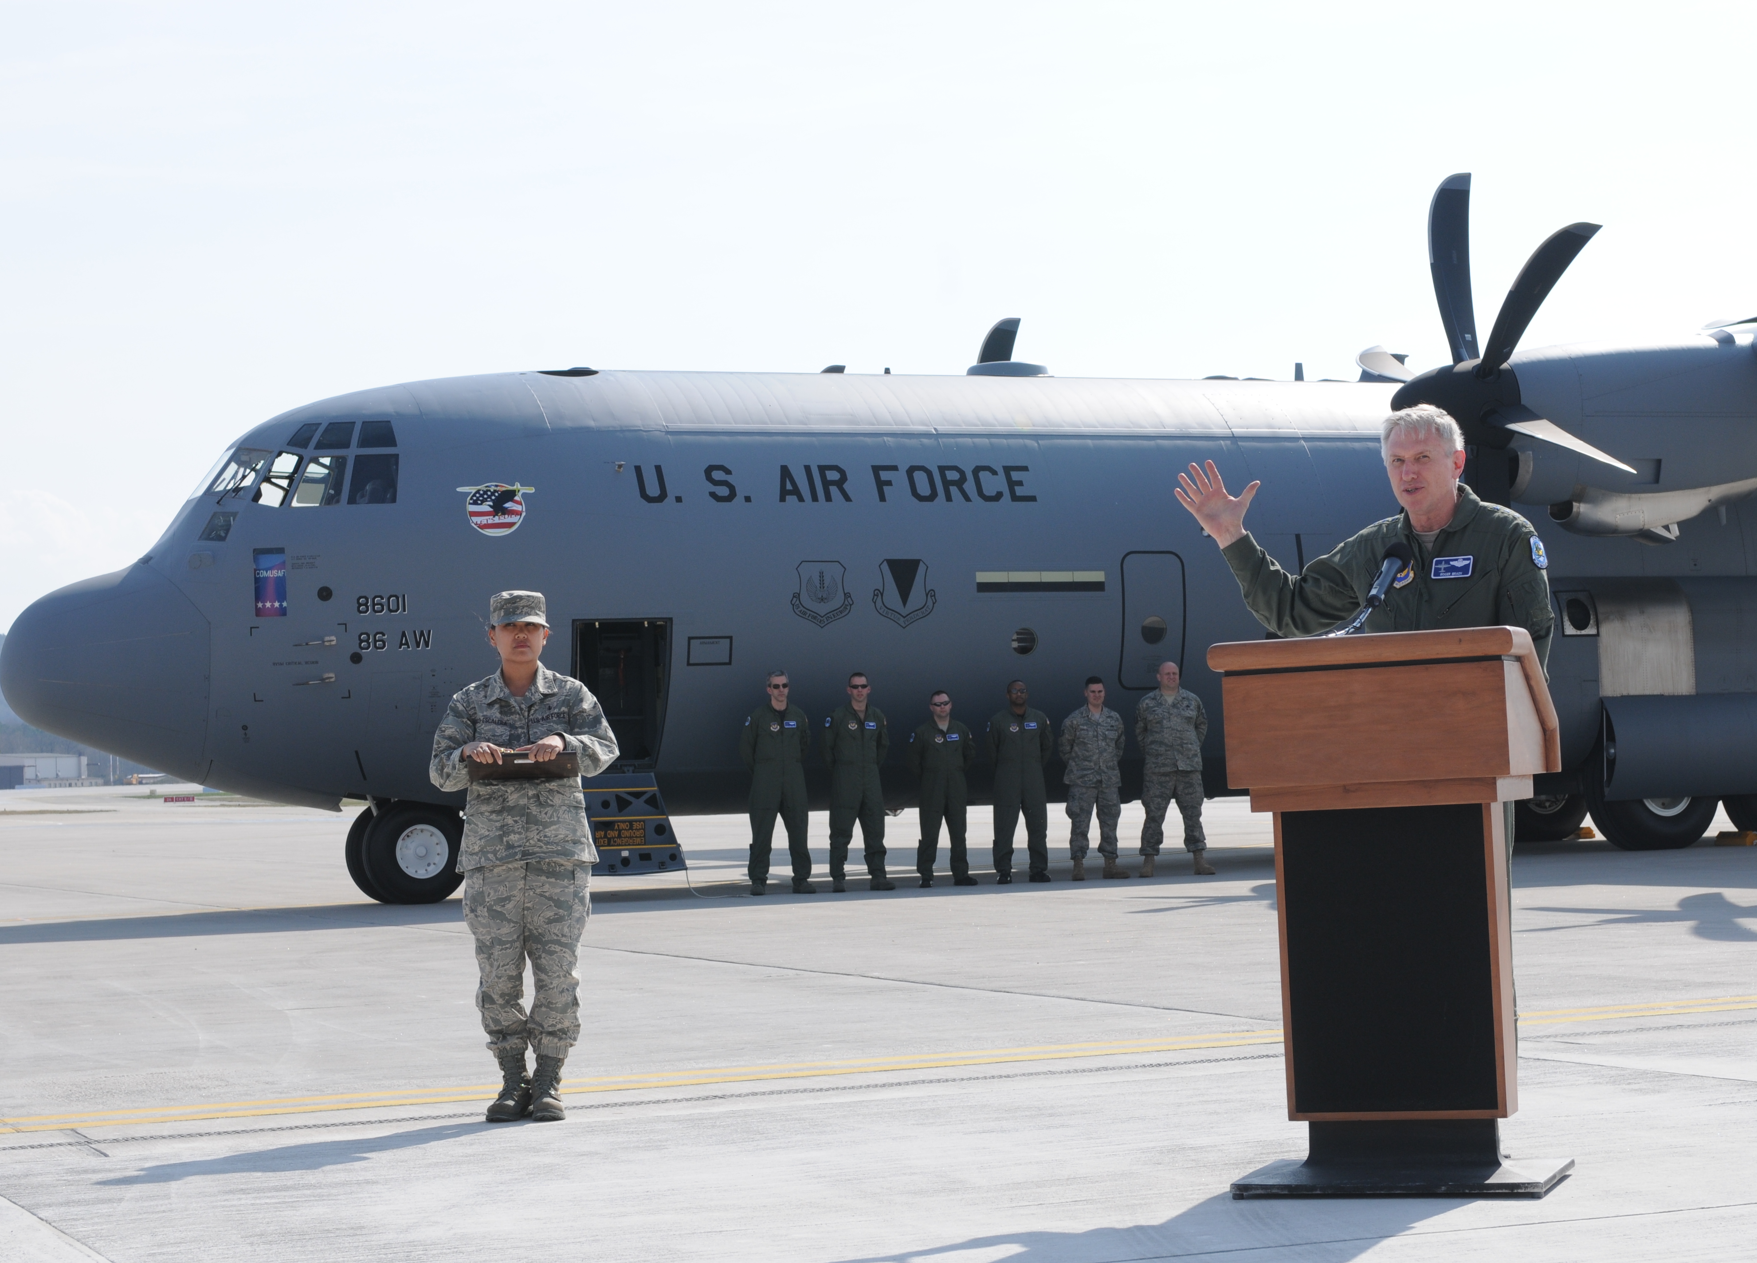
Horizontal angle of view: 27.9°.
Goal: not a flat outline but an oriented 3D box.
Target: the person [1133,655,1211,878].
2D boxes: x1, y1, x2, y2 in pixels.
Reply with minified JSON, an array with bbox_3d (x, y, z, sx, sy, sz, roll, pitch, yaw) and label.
[{"bbox_3d":[2.591,1.211,31.139,0.620,1.900,0.380,-1,-2,-23],"label":"person"}]

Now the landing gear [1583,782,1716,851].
[{"bbox_3d":[7.363,1.420,33.557,1.400,1.340,0.500,-1,-2,-23],"label":"landing gear"}]

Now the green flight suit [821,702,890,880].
[{"bbox_3d":[-0.197,1.371,30.196,0.570,1.530,0.340,-1,-2,-23],"label":"green flight suit"}]

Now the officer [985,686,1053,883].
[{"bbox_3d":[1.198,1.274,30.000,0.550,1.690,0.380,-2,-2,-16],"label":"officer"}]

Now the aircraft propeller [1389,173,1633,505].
[{"bbox_3d":[4.793,-1.908,29.636,1.100,4.100,4.000,-1,-2,-23],"label":"aircraft propeller"}]

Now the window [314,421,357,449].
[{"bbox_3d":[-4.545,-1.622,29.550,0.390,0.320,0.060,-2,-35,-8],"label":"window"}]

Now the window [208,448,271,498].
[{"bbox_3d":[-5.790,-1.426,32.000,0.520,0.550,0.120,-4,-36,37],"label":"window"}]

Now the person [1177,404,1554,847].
[{"bbox_3d":[1.206,0.354,8.550,0.880,1.800,0.520,-3,-2,19],"label":"person"}]

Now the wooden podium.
[{"bbox_3d":[1.202,0.643,8.188,0.715,1.260,0.550,-3,-2,20],"label":"wooden podium"}]

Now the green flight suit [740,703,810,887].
[{"bbox_3d":[-0.882,1.366,29.965,0.570,1.540,0.340,-1,-2,-23],"label":"green flight suit"}]

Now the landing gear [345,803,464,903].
[{"bbox_3d":[-4.117,1.879,31.092,1.020,1.020,0.900,-1,-2,-23],"label":"landing gear"}]

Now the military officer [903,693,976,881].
[{"bbox_3d":[0.537,1.344,30.445,0.560,1.700,0.370,-1,-2,-23],"label":"military officer"}]

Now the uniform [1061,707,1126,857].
[{"bbox_3d":[1.834,1.295,30.200,0.550,1.320,0.370,-2,-2,-16],"label":"uniform"}]

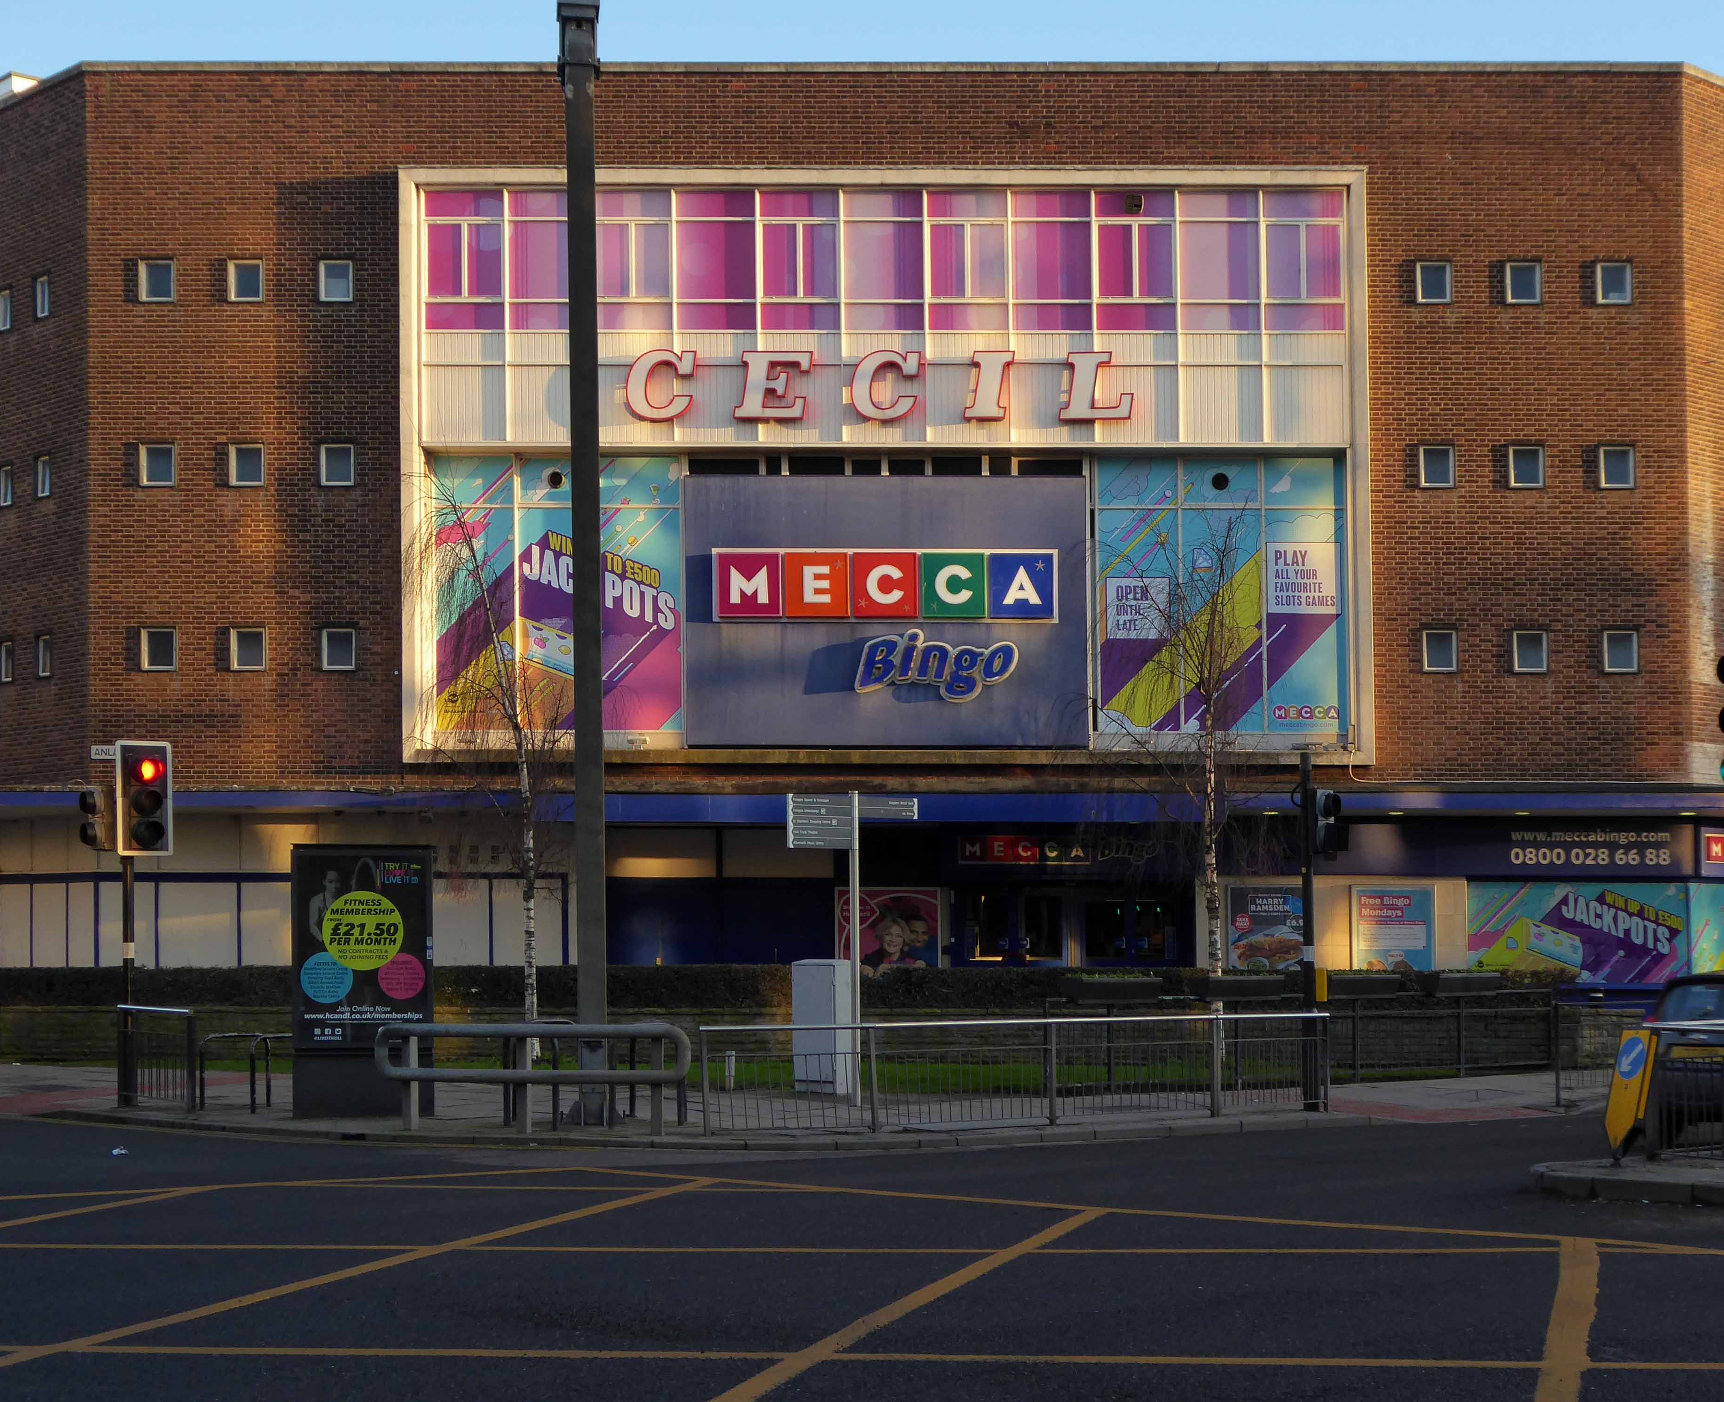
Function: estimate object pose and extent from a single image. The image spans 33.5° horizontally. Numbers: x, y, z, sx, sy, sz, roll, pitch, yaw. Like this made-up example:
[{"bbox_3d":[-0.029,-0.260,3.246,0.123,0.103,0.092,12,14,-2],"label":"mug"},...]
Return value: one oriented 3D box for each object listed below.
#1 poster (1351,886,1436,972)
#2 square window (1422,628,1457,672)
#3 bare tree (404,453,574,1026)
[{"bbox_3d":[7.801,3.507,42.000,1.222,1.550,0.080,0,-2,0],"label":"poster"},{"bbox_3d":[8.478,-0.739,41.956,0.525,0.625,0.120,0,-2,0],"label":"square window"},{"bbox_3d":[-4.657,0.707,36.000,2.200,7.500,2.100,0,-2,0],"label":"bare tree"}]

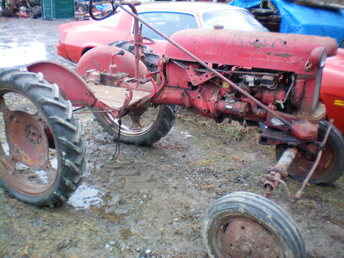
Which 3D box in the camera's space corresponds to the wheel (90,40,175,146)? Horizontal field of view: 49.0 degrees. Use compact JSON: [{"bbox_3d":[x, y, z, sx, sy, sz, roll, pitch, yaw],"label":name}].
[{"bbox_3d":[-0.419,-0.329,3.737,1.030,1.030,0.208,11,25,30],"label":"wheel"}]

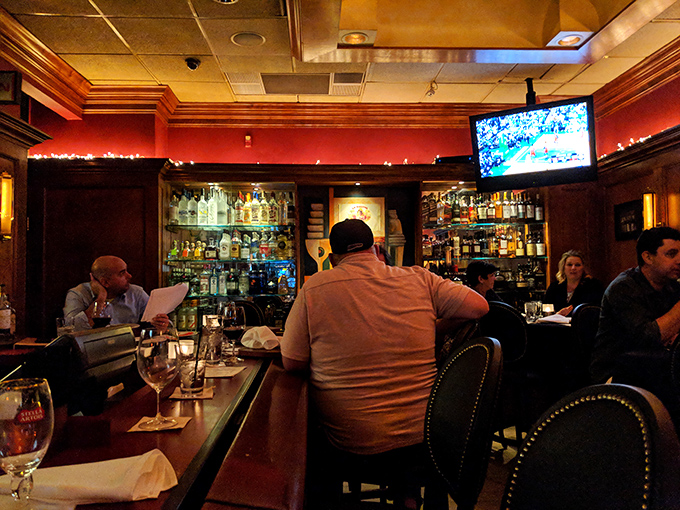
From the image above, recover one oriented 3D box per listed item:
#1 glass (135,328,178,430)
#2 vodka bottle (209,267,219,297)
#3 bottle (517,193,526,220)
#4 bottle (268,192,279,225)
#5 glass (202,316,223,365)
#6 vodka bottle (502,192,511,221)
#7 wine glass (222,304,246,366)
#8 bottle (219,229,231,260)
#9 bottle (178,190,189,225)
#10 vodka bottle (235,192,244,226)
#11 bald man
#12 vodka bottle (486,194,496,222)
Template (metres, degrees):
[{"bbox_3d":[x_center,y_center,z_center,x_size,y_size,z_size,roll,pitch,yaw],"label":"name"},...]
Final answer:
[{"bbox_3d":[-0.431,0.291,1.262,0.101,0.218,0.101,0,-2,-3],"label":"glass"},{"bbox_3d":[-1.213,0.259,5.120,0.085,0.275,0.078,-1,-2,-2],"label":"vodka bottle"},{"bbox_3d":[1.785,-0.467,5.210,0.080,0.295,0.080,-1,-2,-2],"label":"bottle"},{"bbox_3d":[-0.652,-0.453,5.200,0.086,0.310,0.086,0,-2,-3],"label":"bottle"},{"bbox_3d":[-0.514,0.345,2.155,0.083,0.187,0.083,0,-2,-3],"label":"glass"},{"bbox_3d":[1.644,-0.466,5.222,0.079,0.298,0.079,0,-2,-2],"label":"vodka bottle"},{"bbox_3d":[-0.434,0.325,2.190,0.094,0.226,0.094,0,-2,-2],"label":"wine glass"},{"bbox_3d":[-1.125,-0.091,5.200,0.098,0.290,0.090,0,-2,-3],"label":"bottle"},{"bbox_3d":[-1.505,-0.457,5.100,0.086,0.343,0.086,-1,-2,-2],"label":"bottle"},{"bbox_3d":[-0.958,-0.449,5.072,0.083,0.320,0.083,0,-2,-2],"label":"vodka bottle"},{"bbox_3d":[-1.420,0.644,3.325,0.680,1.280,0.720,1,-3,-22],"label":"bald man"},{"bbox_3d":[1.504,-0.457,5.267,0.085,0.285,0.083,-1,-1,-3],"label":"vodka bottle"}]

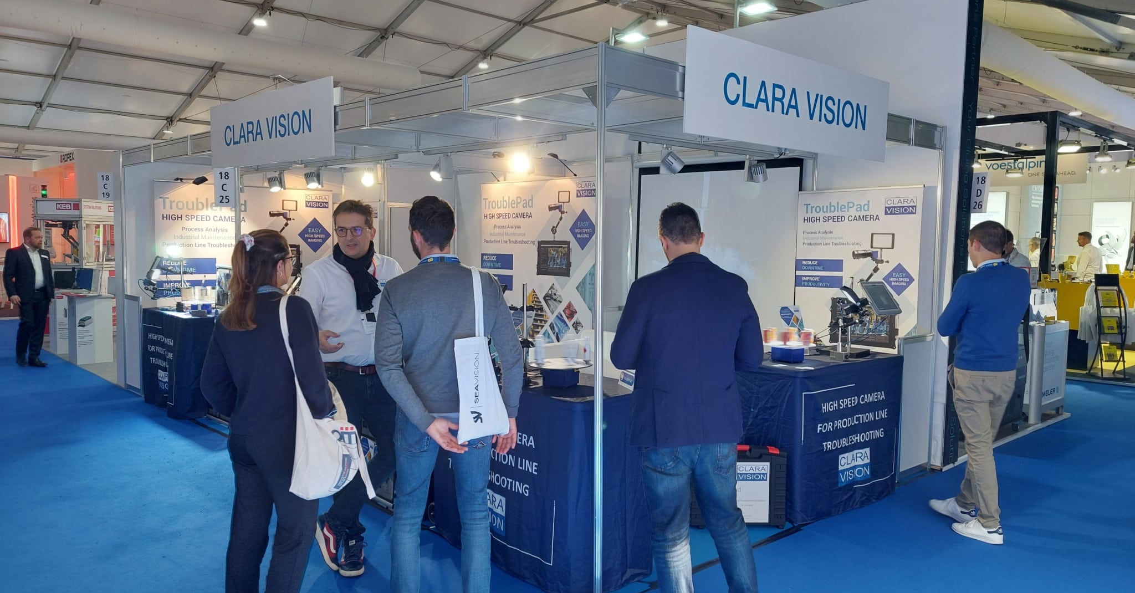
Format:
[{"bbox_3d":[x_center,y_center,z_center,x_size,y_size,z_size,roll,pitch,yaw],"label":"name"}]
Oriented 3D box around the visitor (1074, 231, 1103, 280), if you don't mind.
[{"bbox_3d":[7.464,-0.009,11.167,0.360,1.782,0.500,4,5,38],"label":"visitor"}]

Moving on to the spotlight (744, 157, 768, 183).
[{"bbox_3d":[1.386,-0.932,5.782,0.140,0.185,0.130,-3,6,-44],"label":"spotlight"}]

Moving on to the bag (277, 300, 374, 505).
[{"bbox_3d":[-0.912,0.380,3.030,0.350,0.770,0.130,-3,5,-38],"label":"bag"}]

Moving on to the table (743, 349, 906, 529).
[{"bbox_3d":[1.590,0.847,5.182,1.280,0.891,0.650,-3,6,-42],"label":"table"}]

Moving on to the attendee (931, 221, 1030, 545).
[{"bbox_3d":[2.392,0.467,4.589,0.500,1.790,0.460,-1,5,-27],"label":"attendee"}]

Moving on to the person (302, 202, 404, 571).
[{"bbox_3d":[-1.060,0.443,3.893,0.550,1.812,0.420,0,4,-9],"label":"person"}]

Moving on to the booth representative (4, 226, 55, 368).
[{"bbox_3d":[-6.824,-0.025,10.010,0.340,1.740,0.540,3,5,30],"label":"booth representative"}]

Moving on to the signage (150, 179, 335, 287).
[{"bbox_3d":[-3.642,-0.137,8.972,2.030,2.170,0.100,-3,6,-43],"label":"signage"}]

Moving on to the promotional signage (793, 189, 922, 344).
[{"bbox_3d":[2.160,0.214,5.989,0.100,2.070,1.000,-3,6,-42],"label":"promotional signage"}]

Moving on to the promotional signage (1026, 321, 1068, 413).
[{"bbox_3d":[4.525,0.695,7.506,0.740,0.910,0.200,-3,6,-42],"label":"promotional signage"}]

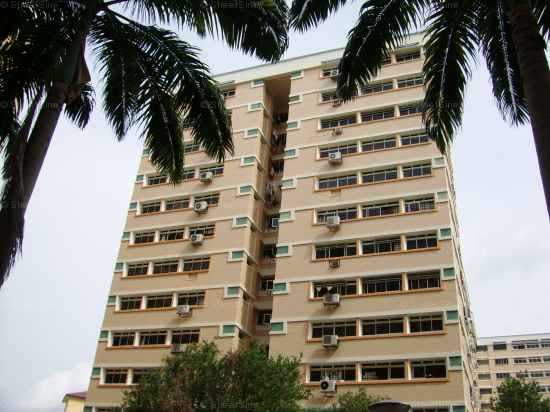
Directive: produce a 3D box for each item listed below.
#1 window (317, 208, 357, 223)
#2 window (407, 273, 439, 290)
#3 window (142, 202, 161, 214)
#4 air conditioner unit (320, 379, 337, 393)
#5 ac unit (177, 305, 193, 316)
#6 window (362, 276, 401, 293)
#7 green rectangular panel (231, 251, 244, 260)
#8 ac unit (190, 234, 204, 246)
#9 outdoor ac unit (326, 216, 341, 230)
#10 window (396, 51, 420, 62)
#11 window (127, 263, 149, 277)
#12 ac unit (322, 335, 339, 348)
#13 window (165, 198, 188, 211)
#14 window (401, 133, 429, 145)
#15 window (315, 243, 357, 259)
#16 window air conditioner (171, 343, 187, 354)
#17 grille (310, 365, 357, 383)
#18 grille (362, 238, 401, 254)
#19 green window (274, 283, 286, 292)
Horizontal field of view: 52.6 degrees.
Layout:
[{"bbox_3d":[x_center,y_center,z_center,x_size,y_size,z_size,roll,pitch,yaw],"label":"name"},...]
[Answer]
[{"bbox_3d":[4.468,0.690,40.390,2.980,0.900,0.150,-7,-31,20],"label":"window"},{"bbox_3d":[9.315,4.730,34.698,1.950,0.980,0.120,-7,-33,20],"label":"window"},{"bbox_3d":[-9.910,0.256,44.617,1.930,1.020,0.140,-7,-33,20],"label":"window"},{"bbox_3d":[3.147,10.712,32.988,0.850,0.670,0.330,-7,-33,20],"label":"air conditioner unit"},{"bbox_3d":[-6.062,7.016,37.382,0.890,0.600,0.350,-7,-33,20],"label":"ac unit"},{"bbox_3d":[6.856,5.054,35.651,2.500,0.980,0.120,-7,-33,20],"label":"window"},{"bbox_3d":[-2.551,3.454,38.555,0.900,0.620,0.100,-7,-33,20],"label":"green rectangular panel"},{"bbox_3d":[-5.930,2.568,42.276,0.830,0.630,0.330,-7,-33,20],"label":"ac unit"},{"bbox_3d":[4.034,1.114,38.341,0.850,0.680,0.340,-8,-32,21],"label":"outdoor ac unit"},{"bbox_3d":[10.497,-11.650,43.927,1.870,1.130,0.150,-8,-32,21],"label":"window"},{"bbox_3d":[-11.056,5.106,44.697,1.850,1.070,0.150,-7,-31,20],"label":"window"},{"bbox_3d":[3.406,8.333,34.232,0.870,0.660,0.340,-8,-32,21],"label":"ac unit"},{"bbox_3d":[-8.140,-0.038,45.770,2.270,1.130,0.150,-8,-32,21],"label":"window"},{"bbox_3d":[10.028,-4.676,39.890,1.930,1.130,0.150,-8,-32,21],"label":"window"},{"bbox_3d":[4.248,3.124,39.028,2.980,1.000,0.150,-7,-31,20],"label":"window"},{"bbox_3d":[-6.600,9.793,38.130,0.820,0.600,0.320,-7,-33,20],"label":"window air conditioner"},{"bbox_3d":[3.668,10.504,34.859,2.950,1.070,0.150,-7,-31,20],"label":"grille"},{"bbox_3d":[6.865,2.635,35.670,2.550,1.050,0.140,-7,-33,20],"label":"grille"},{"bbox_3d":[0.352,5.313,36.056,0.820,0.570,0.100,-7,-33,20],"label":"green window"}]

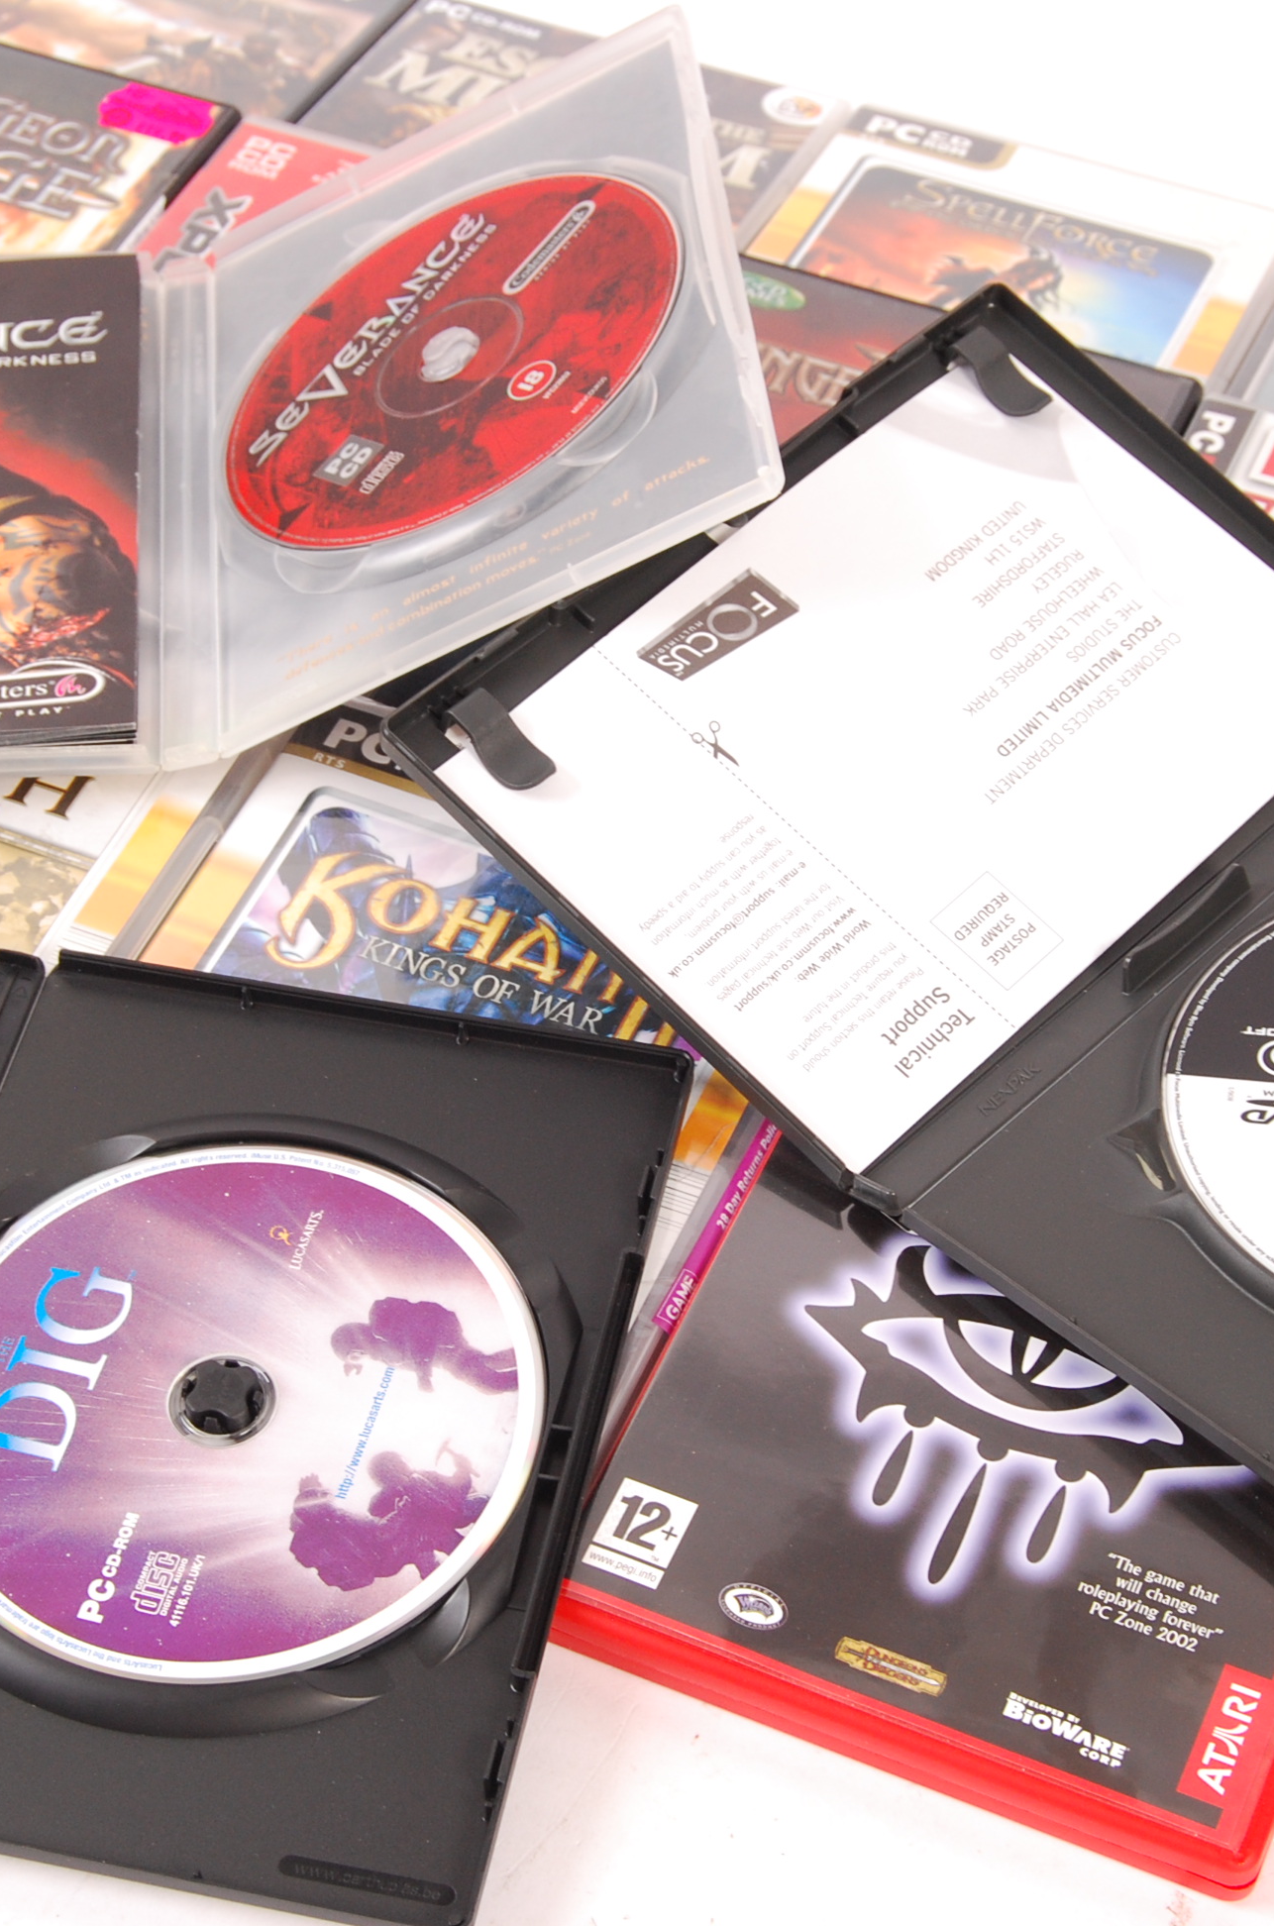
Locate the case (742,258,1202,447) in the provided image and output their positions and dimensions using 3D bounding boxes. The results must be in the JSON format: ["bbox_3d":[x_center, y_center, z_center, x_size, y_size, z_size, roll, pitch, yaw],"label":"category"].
[{"bbox_3d":[0.047,-0.102,0.907,0.135,0.015,0.190,18,49,14],"label":"case"}]

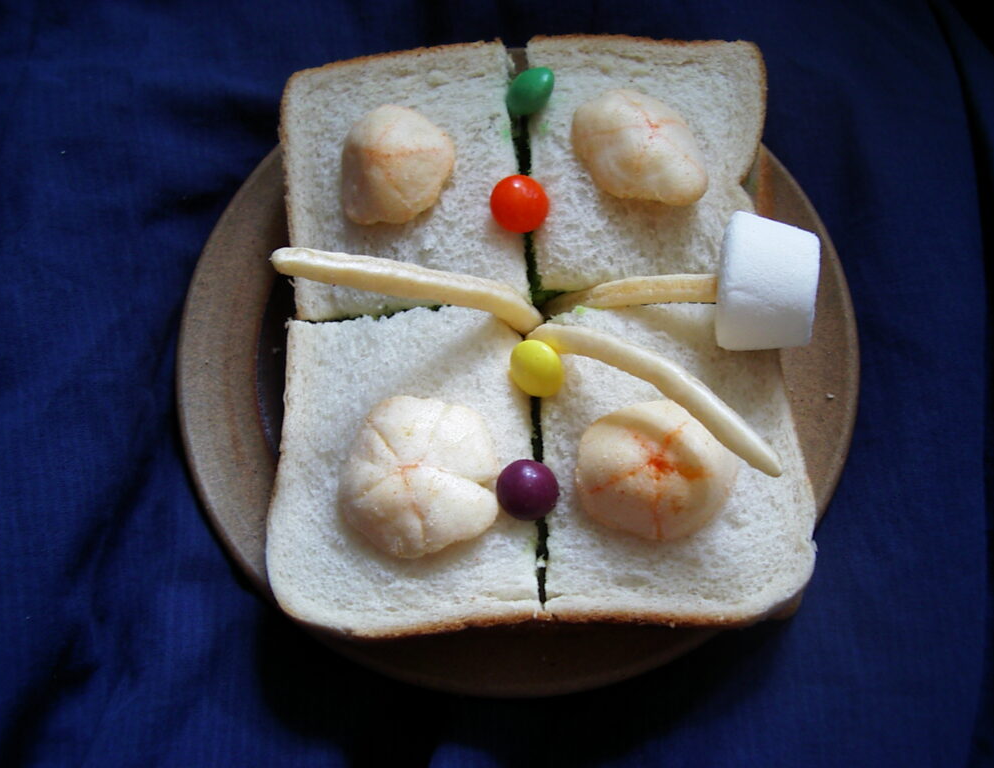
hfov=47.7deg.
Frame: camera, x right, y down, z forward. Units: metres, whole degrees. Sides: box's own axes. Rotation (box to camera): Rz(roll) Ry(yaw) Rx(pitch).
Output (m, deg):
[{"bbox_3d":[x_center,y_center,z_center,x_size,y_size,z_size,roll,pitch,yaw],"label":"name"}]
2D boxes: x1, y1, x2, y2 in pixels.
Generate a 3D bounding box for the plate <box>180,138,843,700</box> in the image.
[{"bbox_3d":[0.004,-0.006,0.280,0.163,0.022,0.163,-1,74,2],"label":"plate"}]

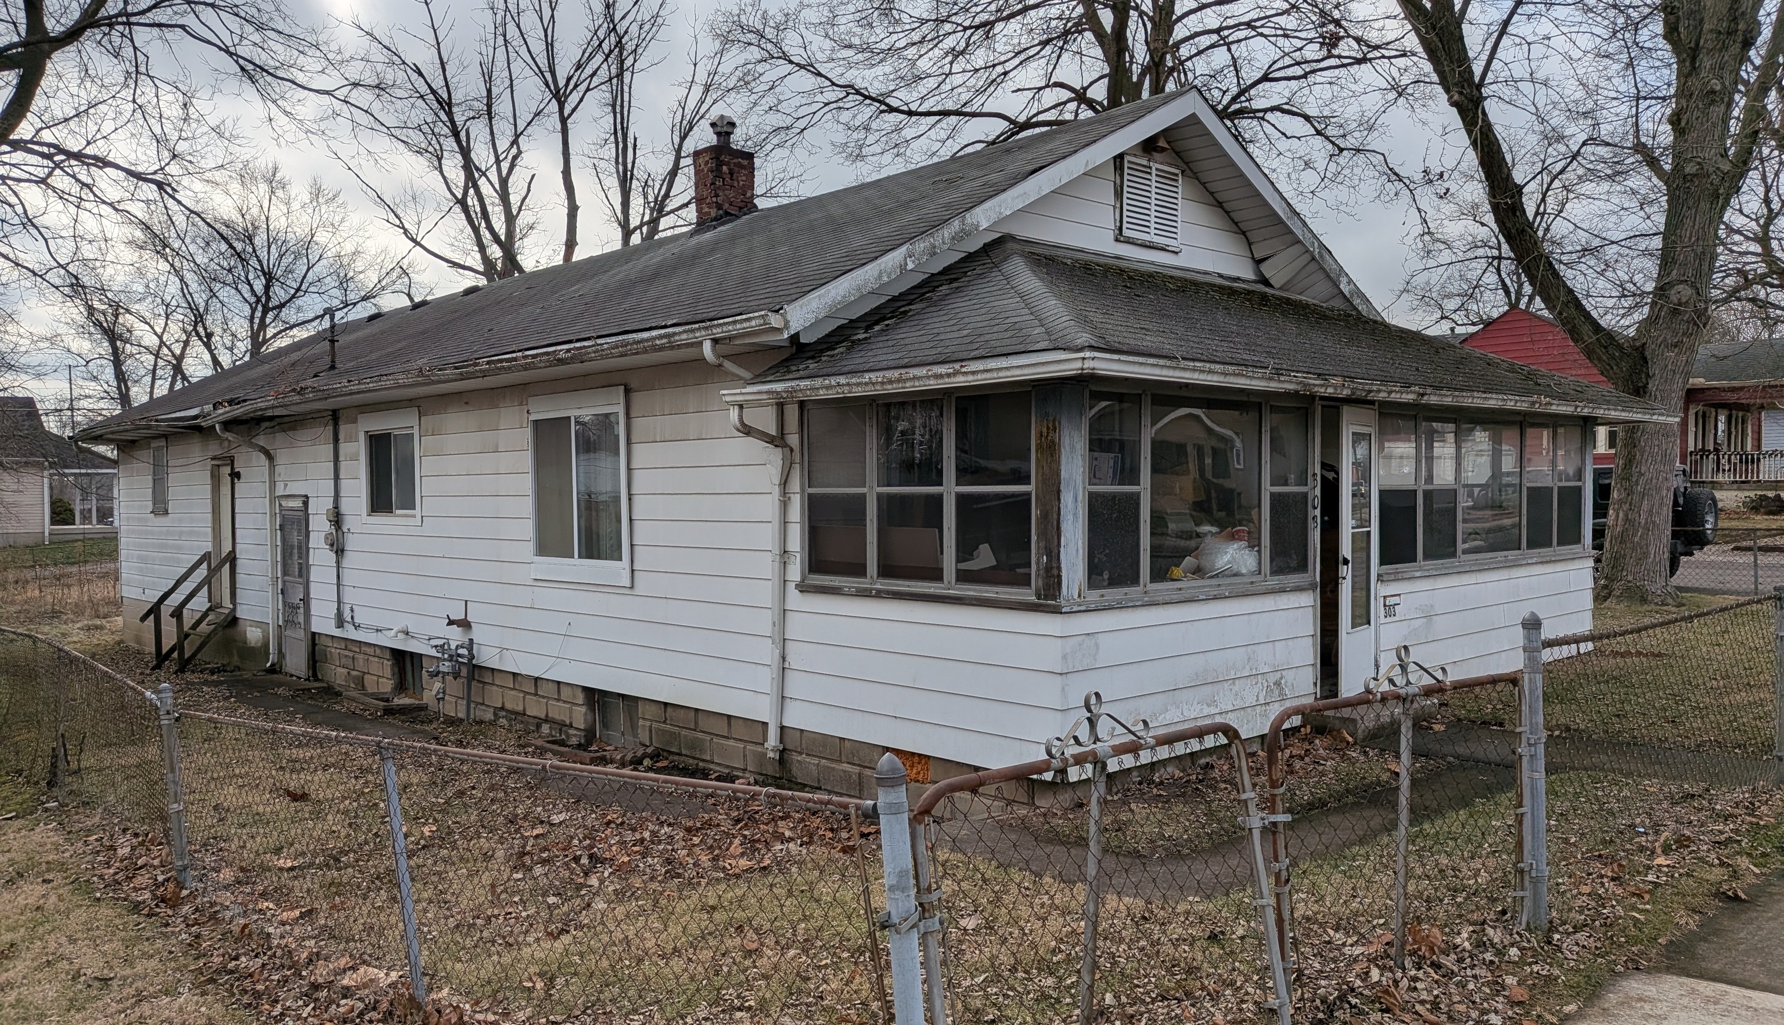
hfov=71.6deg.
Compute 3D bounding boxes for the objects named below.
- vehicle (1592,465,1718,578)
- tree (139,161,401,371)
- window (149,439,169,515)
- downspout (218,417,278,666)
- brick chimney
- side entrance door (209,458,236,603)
[{"bbox_3d":[10.217,0.108,18.931,1.780,1.800,4.000,-1,1,-45],"label":"vehicle"},{"bbox_3d":[-22.615,-5.492,45.090,9.530,14.620,9.000,-1,1,-27],"label":"tree"},{"bbox_3d":[-11.362,-0.547,19.172,0.090,1.160,0.820,-1,1,-45],"label":"window"},{"bbox_3d":[-8.229,0.394,15.745,0.420,3.200,0.850,-1,1,-45],"label":"downspout"},{"bbox_3d":[-2.168,-4.391,16.068,0.600,1.450,0.460,-1,1,-45],"label":"brick chimney"},{"bbox_3d":[-9.202,0.292,17.070,0.100,2.060,0.920,-1,1,-45],"label":"side entrance door"}]

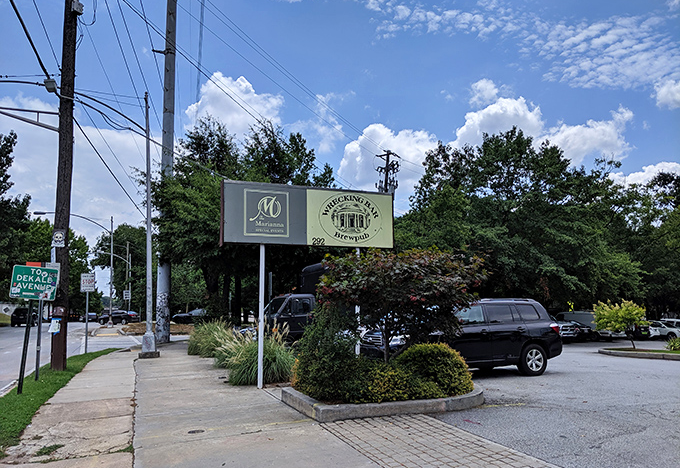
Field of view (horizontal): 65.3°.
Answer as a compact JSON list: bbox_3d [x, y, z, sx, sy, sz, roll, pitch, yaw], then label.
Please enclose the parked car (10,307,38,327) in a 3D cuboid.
[{"bbox_3d":[-29.482,7.797,49.800,1.880,1.720,4.700,2,-8,-21],"label":"parked car"}]

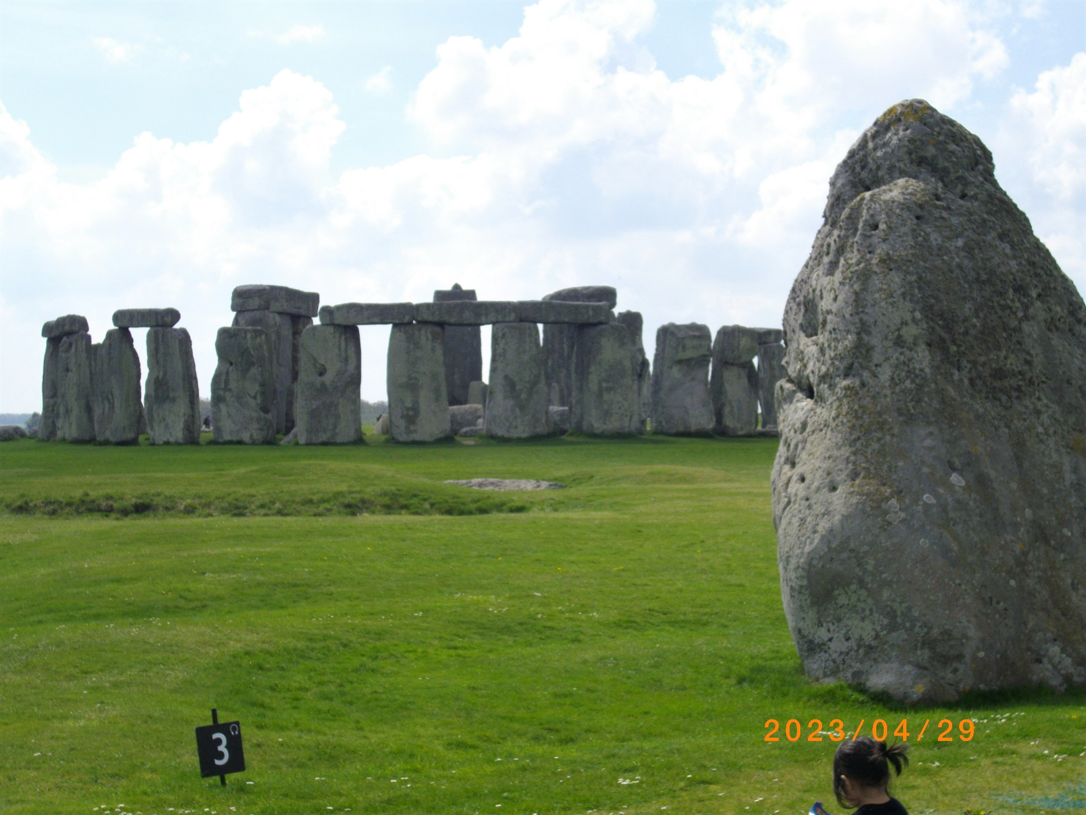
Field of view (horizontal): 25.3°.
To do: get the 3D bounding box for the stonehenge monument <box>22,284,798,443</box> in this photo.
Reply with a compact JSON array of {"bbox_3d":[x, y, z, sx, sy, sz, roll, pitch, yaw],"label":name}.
[{"bbox_3d":[-4.350,-2.050,97.800,31.500,6.600,30.500,0,0,-3],"label":"stonehenge monument"}]

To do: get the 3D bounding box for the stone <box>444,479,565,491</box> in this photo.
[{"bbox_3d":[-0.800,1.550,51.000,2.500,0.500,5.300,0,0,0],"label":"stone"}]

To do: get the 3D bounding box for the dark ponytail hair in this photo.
[{"bbox_3d":[1.058,1.177,7.800,0.250,0.230,0.185,0,0,44],"label":"dark ponytail hair"}]

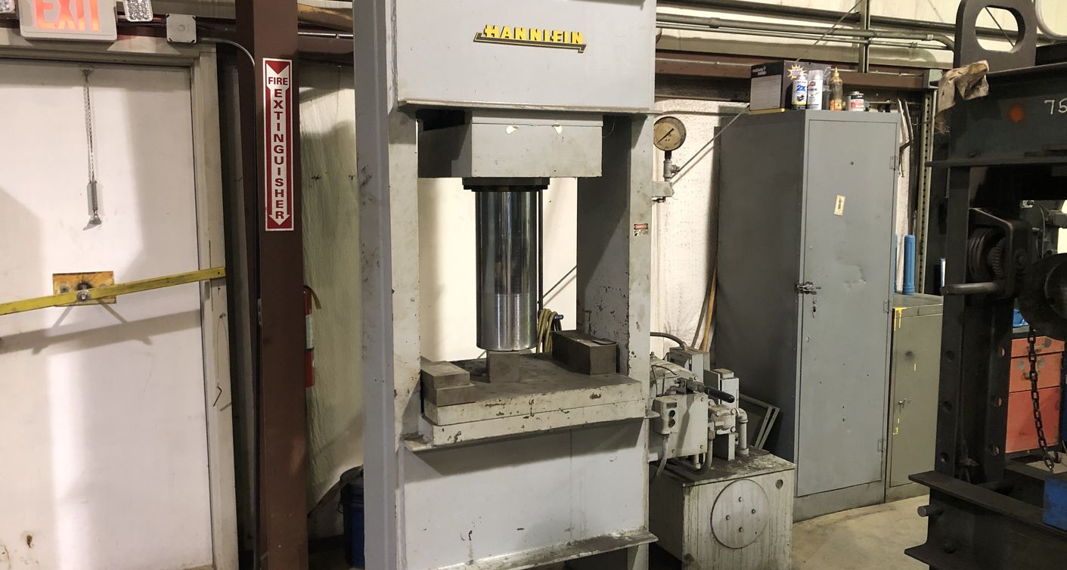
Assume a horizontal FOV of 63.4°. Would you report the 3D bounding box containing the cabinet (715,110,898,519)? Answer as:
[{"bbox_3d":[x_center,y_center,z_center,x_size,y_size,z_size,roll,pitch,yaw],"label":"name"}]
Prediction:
[{"bbox_3d":[1.403,0.130,4.481,0.605,1.970,0.615,-3,7,-25],"label":"cabinet"}]

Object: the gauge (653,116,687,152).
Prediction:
[{"bbox_3d":[0.484,-0.538,3.077,0.125,0.125,0.055,-2,6,-12],"label":"gauge"}]

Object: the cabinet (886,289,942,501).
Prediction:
[{"bbox_3d":[1.966,0.571,4.663,0.619,0.997,0.466,-3,7,-25],"label":"cabinet"}]

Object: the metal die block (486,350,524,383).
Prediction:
[{"bbox_3d":[-0.102,0.271,2.943,0.104,0.105,0.105,-1,6,-6],"label":"metal die block"}]

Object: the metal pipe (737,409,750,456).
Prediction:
[{"bbox_3d":[0.904,0.634,3.720,0.050,0.200,0.038,-3,7,-23],"label":"metal pipe"}]

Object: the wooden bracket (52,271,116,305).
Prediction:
[{"bbox_3d":[-1.684,0.014,3.237,0.200,0.114,0.042,-3,7,-28],"label":"wooden bracket"}]

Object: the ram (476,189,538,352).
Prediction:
[{"bbox_3d":[-0.092,-0.051,2.993,0.210,0.550,0.210,0,6,0],"label":"ram"}]

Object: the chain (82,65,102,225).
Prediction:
[{"bbox_3d":[-1.635,-0.507,3.195,0.045,0.575,0.035,-3,7,-27],"label":"chain"}]

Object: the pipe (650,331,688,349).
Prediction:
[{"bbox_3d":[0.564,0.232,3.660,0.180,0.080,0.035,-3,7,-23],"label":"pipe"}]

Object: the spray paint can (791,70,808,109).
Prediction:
[{"bbox_3d":[1.267,-0.917,4.079,0.066,0.190,0.066,0,7,0],"label":"spray paint can"}]

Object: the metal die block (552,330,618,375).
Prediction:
[{"bbox_3d":[0.178,0.247,3.162,0.101,0.105,0.296,-3,7,-25],"label":"metal die block"}]

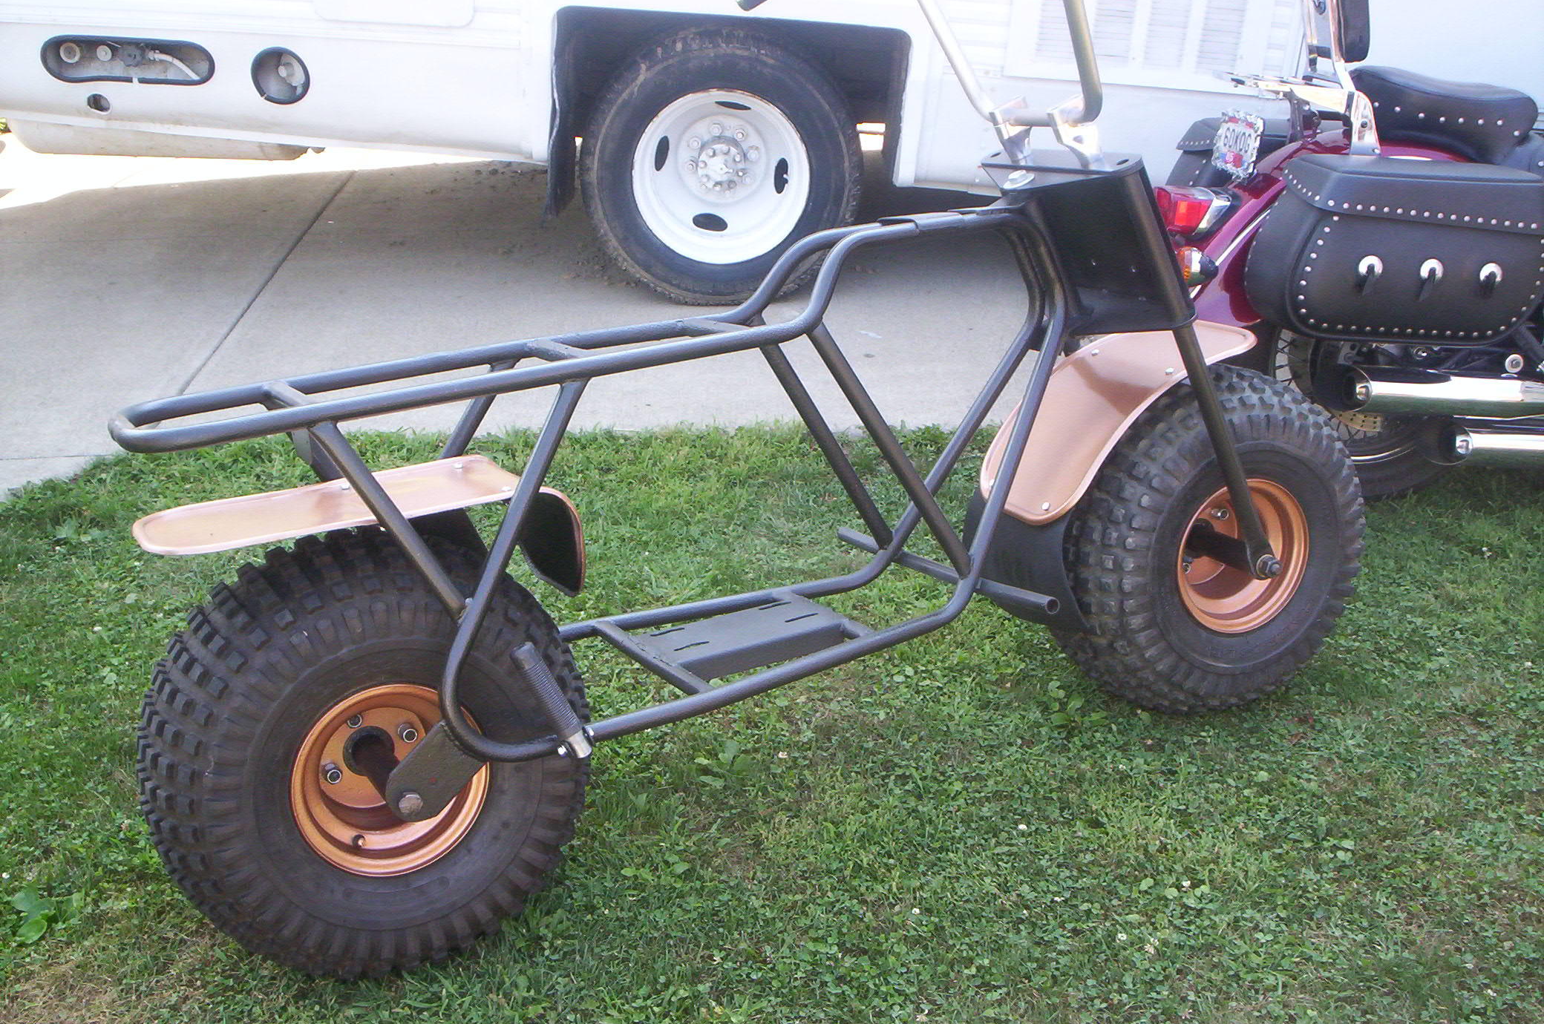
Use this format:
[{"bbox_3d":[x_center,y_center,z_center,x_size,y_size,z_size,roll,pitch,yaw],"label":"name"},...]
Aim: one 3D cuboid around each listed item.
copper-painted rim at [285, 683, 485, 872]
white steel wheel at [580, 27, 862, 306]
[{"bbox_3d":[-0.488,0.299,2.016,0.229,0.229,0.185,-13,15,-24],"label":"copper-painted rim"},{"bbox_3d":[-0.126,-0.870,4.169,0.715,0.715,0.215,2,25,-2],"label":"white steel wheel"}]

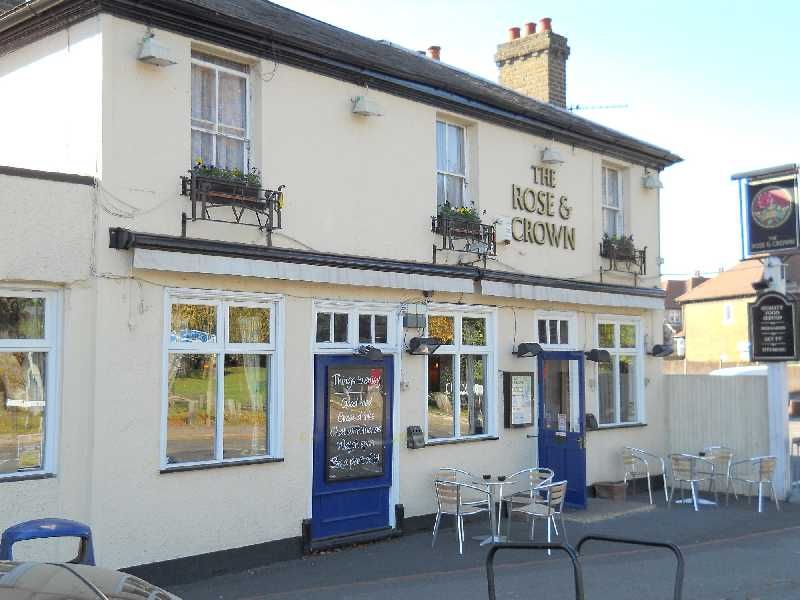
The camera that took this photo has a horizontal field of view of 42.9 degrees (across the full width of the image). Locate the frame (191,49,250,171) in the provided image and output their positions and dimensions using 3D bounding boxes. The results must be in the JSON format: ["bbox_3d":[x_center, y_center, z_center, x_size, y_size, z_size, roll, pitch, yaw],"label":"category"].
[{"bbox_3d":[-1.929,-1.841,10.693,0.100,1.370,0.880,-3,-4,42],"label":"frame"}]

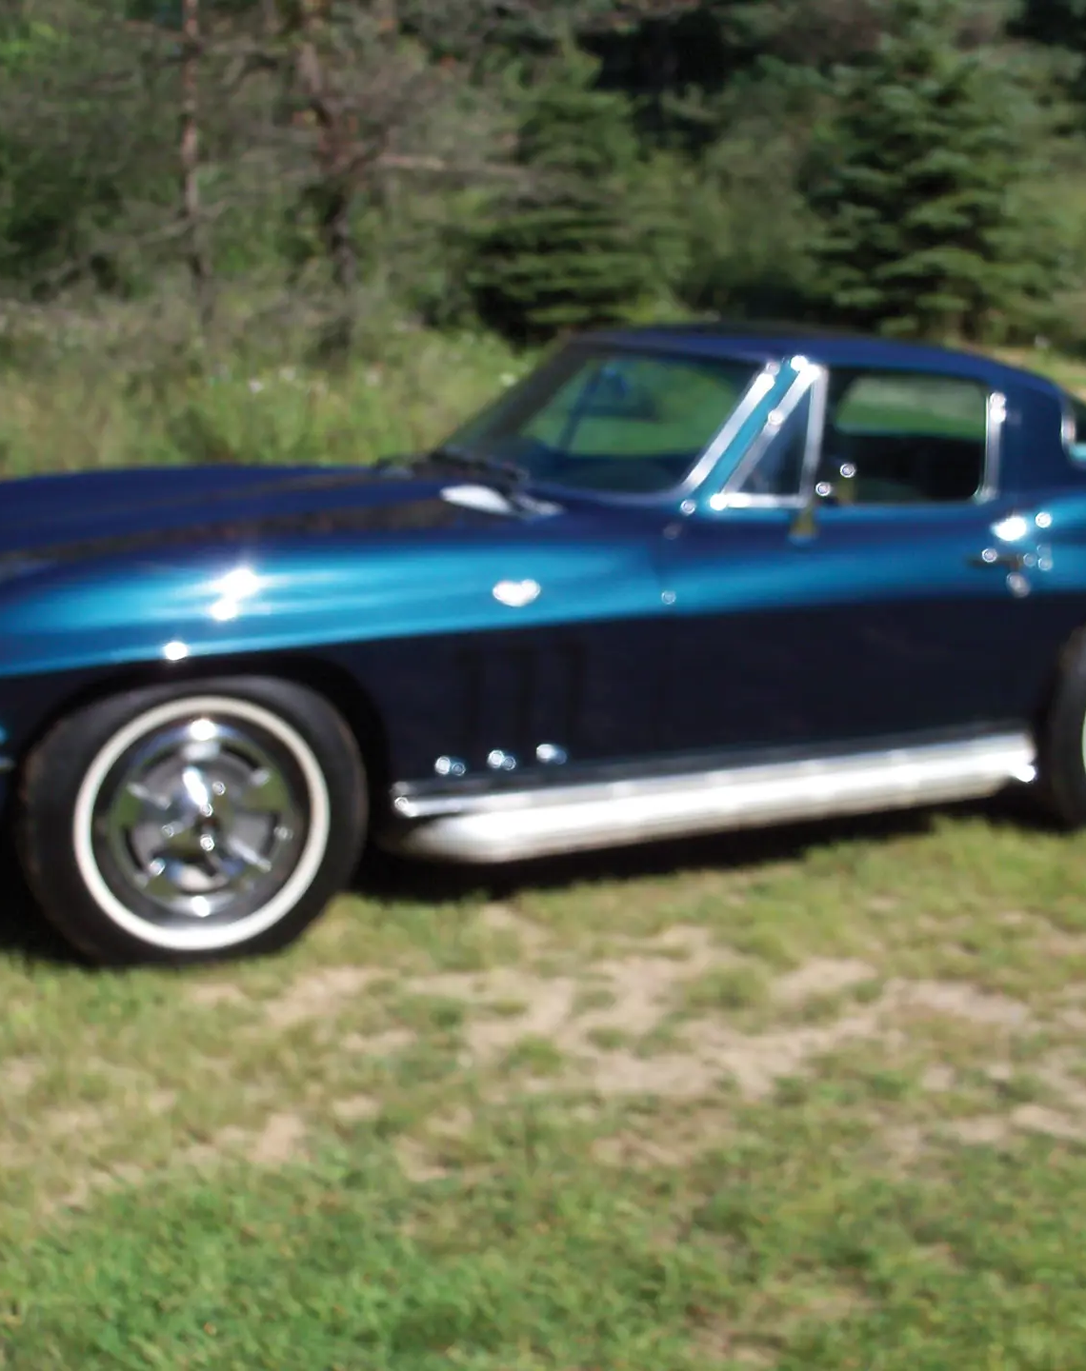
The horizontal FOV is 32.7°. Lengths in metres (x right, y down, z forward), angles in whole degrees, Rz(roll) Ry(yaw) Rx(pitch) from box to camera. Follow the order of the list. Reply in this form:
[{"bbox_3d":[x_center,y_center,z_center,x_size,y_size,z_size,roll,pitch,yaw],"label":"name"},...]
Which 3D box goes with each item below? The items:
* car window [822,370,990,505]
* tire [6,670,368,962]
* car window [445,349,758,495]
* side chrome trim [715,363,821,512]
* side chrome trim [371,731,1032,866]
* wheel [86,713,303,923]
[{"bbox_3d":[0.876,-0.591,4.428,0.510,0.330,0.050,-4,-11,-27],"label":"car window"},{"bbox_3d":[-0.697,0.253,3.699,0.670,0.670,0.200,-3,13,-22],"label":"tire"},{"bbox_3d":[0.071,-0.690,4.712,0.600,0.140,1.340,-41,26,-13],"label":"car window"},{"bbox_3d":[0.531,-0.581,4.257,0.390,0.350,0.060,-4,-11,-27],"label":"side chrome trim"},{"bbox_3d":[0.431,0.233,4.166,1.700,0.190,0.130,-4,13,-27],"label":"side chrome trim"},{"bbox_3d":[-0.687,0.259,3.673,0.430,0.430,0.130,-3,13,-22],"label":"wheel"}]

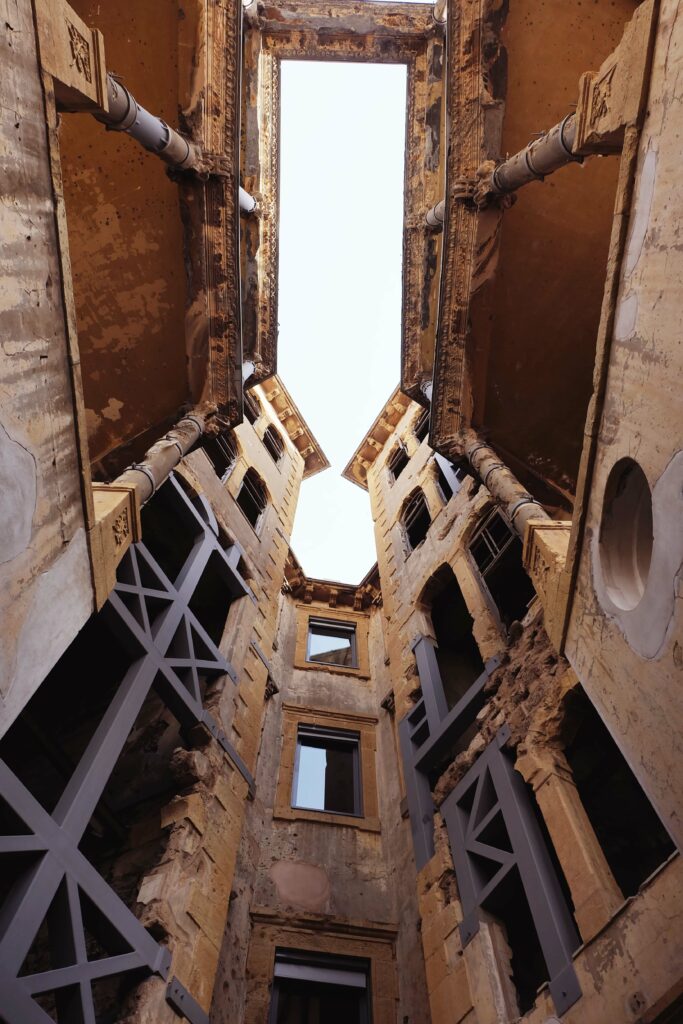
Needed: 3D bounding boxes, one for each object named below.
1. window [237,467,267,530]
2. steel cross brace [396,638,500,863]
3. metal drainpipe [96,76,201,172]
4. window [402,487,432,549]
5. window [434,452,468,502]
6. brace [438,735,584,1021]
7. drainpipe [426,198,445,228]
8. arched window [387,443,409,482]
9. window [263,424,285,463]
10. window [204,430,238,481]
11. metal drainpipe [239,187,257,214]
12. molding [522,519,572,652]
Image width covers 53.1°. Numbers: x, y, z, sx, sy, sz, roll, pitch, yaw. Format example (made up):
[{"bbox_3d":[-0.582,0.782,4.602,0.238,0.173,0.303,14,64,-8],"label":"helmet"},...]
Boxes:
[{"bbox_3d":[-1.964,-0.280,14.752,0.250,2.586,0.830,-27,-73,9],"label":"window"},{"bbox_3d":[1.442,2.472,9.146,0.280,3.936,2.072,30,-73,-10],"label":"steel cross brace"},{"bbox_3d":[-1.330,-2.746,4.955,0.241,2.326,0.241,0,-70,0],"label":"metal drainpipe"},{"bbox_3d":[1.672,0.135,14.924,0.250,2.760,0.860,30,-73,-10],"label":"window"},{"bbox_3d":[2.375,-0.927,14.504,0.250,3.000,0.860,30,-73,-10],"label":"window"},{"bbox_3d":[1.458,3.433,6.348,0.250,2.812,1.200,30,-73,-10],"label":"brace"},{"bbox_3d":[1.346,-4.156,9.529,0.225,2.375,0.225,0,-70,0],"label":"drainpipe"},{"bbox_3d":[1.666,-1.456,19.453,0.250,2.760,0.860,30,-73,-10],"label":"arched window"},{"bbox_3d":[-1.964,-1.906,19.305,0.250,2.490,0.849,-27,-73,9],"label":"window"},{"bbox_3d":[-2.551,-1.333,14.470,0.250,2.953,0.830,-27,-73,9],"label":"window"},{"bbox_3d":[-1.320,-4.326,9.382,0.225,2.195,0.225,0,-70,0],"label":"metal drainpipe"},{"bbox_3d":[1.307,0.388,3.866,0.355,0.947,0.426,1,-70,0],"label":"molding"}]

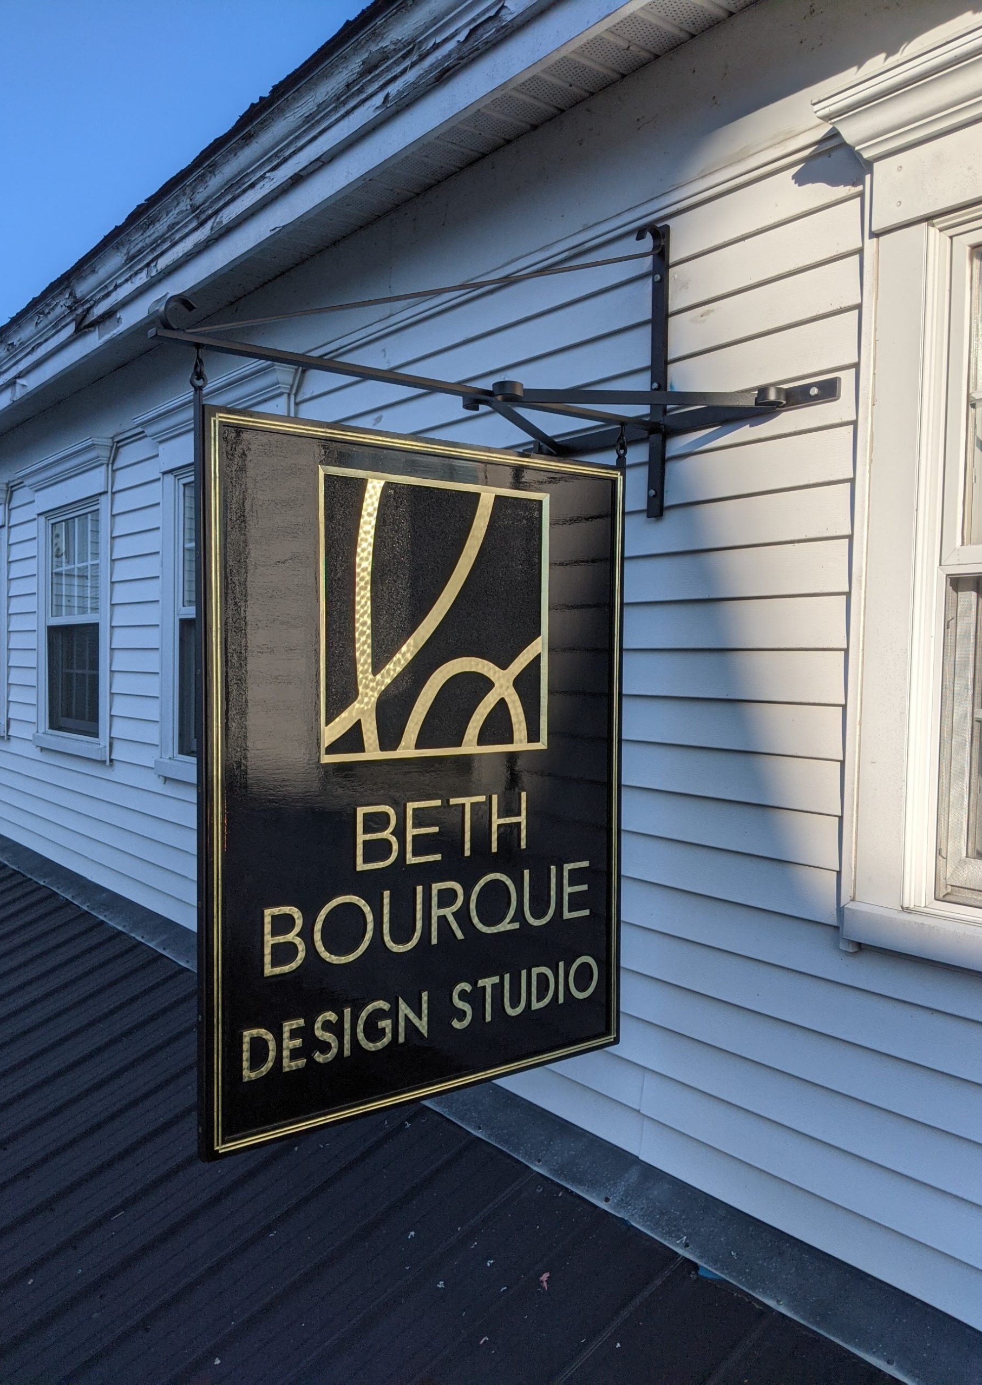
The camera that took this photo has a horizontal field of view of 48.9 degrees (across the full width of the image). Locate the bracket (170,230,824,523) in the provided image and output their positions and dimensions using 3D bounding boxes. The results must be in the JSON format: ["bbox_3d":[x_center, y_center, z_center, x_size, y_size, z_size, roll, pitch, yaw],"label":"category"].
[{"bbox_3d":[-0.079,-0.674,1.979,1.116,0.612,0.910,-1,3,-38],"label":"bracket"}]

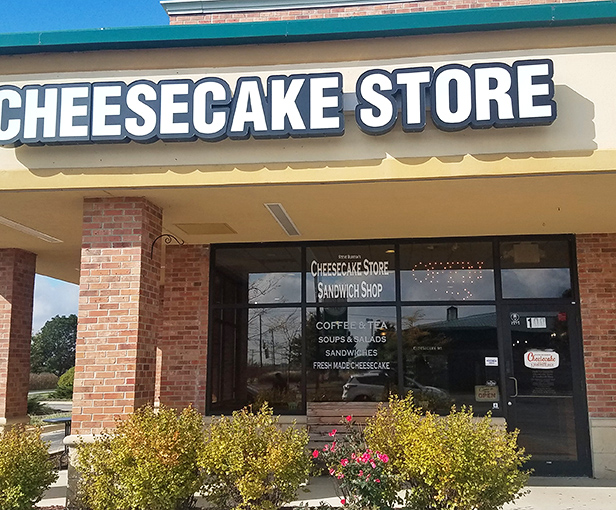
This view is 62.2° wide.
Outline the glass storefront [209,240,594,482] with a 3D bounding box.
[{"bbox_3d":[1.113,1.308,6.874,4.979,3.070,0.140,-1,-9,4],"label":"glass storefront"}]

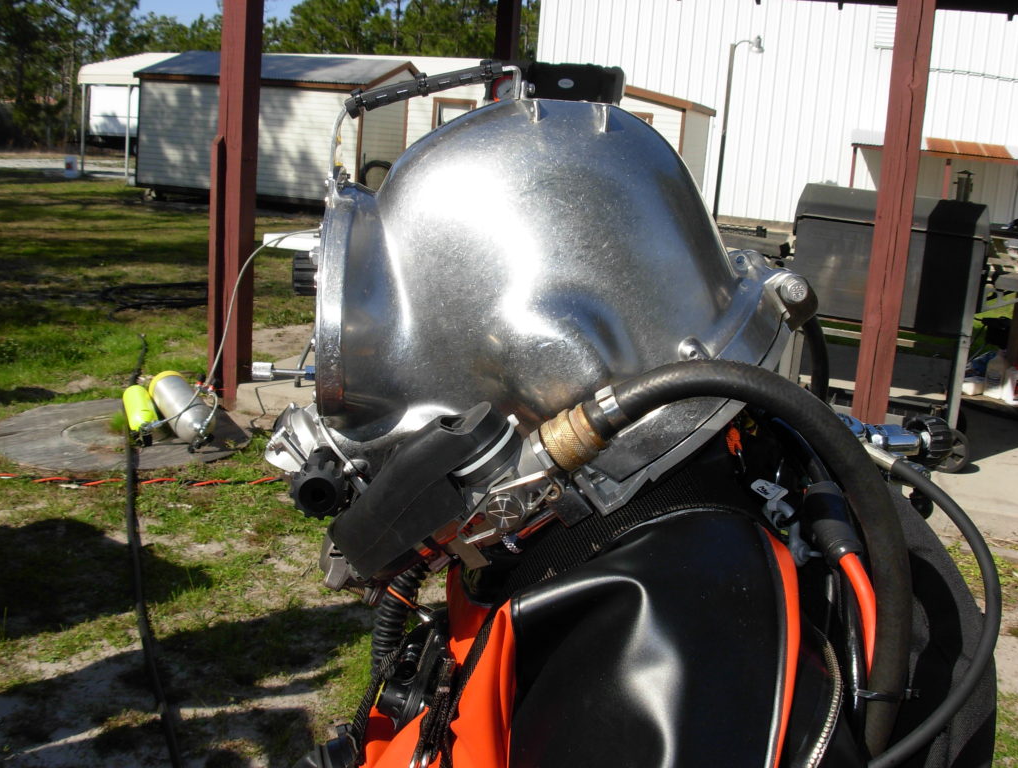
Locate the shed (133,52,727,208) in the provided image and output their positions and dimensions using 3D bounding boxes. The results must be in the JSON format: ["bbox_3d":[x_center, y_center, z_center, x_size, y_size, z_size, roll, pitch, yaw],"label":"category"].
[{"bbox_3d":[-1.450,-4.297,19.283,9.700,2.500,3.200,8,13,18],"label":"shed"}]

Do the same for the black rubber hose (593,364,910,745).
[{"bbox_3d":[0.160,0.124,0.768,0.239,0.274,0.107,4,12,0],"label":"black rubber hose"}]

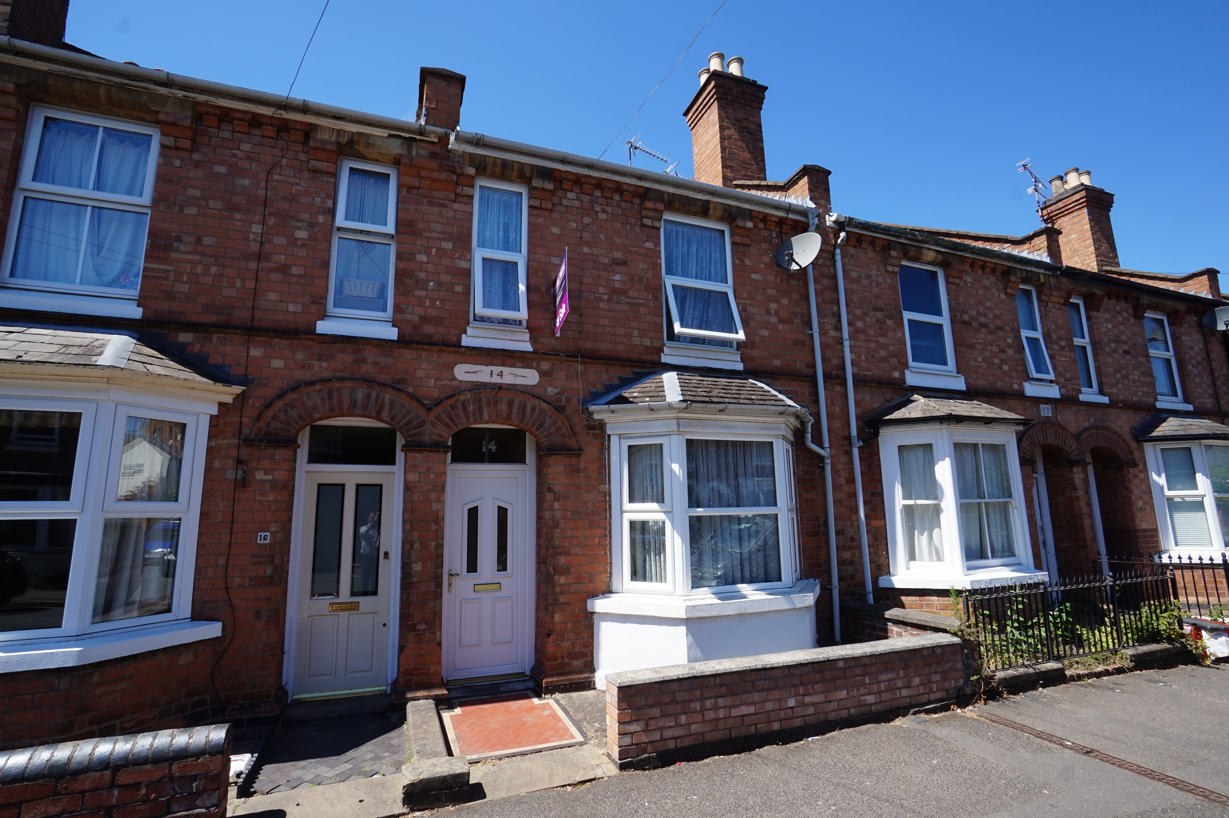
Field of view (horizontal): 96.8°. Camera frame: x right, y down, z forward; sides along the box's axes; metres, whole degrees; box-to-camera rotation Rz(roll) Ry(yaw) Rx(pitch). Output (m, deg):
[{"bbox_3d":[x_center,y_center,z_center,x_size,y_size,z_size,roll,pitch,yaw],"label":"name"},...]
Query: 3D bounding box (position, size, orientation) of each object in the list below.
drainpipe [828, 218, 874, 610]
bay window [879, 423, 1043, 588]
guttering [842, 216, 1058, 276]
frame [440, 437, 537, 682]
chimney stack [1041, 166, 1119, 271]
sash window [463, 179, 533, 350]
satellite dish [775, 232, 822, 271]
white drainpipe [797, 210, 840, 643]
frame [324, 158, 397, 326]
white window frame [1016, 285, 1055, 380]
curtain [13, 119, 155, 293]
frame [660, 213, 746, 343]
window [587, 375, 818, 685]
[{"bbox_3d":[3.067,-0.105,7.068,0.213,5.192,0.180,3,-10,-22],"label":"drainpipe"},{"bbox_3d":[4.785,1.244,7.289,2.797,2.047,0.620,3,-10,-22],"label":"bay window"},{"bbox_3d":[5.269,-2.448,8.339,4.805,0.174,0.140,3,-10,-22],"label":"guttering"},{"bbox_3d":[-1.244,1.371,5.404,0.936,2.397,0.118,2,-10,-20],"label":"frame"},{"bbox_3d":[10.602,-4.147,12.342,1.016,2.408,0.909,2,-10,-20],"label":"chimney stack"},{"bbox_3d":[-1.224,-1.531,5.729,0.706,1.922,0.200,3,-10,-22],"label":"sash window"},{"bbox_3d":[2.248,-1.978,6.775,0.570,0.450,0.360,-10,-13,42],"label":"satellite dish"},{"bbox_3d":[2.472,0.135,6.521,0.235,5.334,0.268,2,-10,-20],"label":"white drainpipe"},{"bbox_3d":[-2.410,-1.553,5.252,0.674,1.856,0.200,3,-10,-22],"label":"frame"},{"bbox_3d":[6.428,-1.179,8.437,0.567,1.551,0.166,2,-10,-20],"label":"white window frame"},{"bbox_3d":[-4.473,-1.747,4.656,0.818,1.523,0.100,3,-10,-22],"label":"curtain"},{"bbox_3d":[1.030,-1.527,6.457,0.934,1.605,0.257,2,-10,-20],"label":"frame"},{"bbox_3d":[1.157,1.118,5.629,2.795,3.162,0.706,2,-10,-20],"label":"window"}]

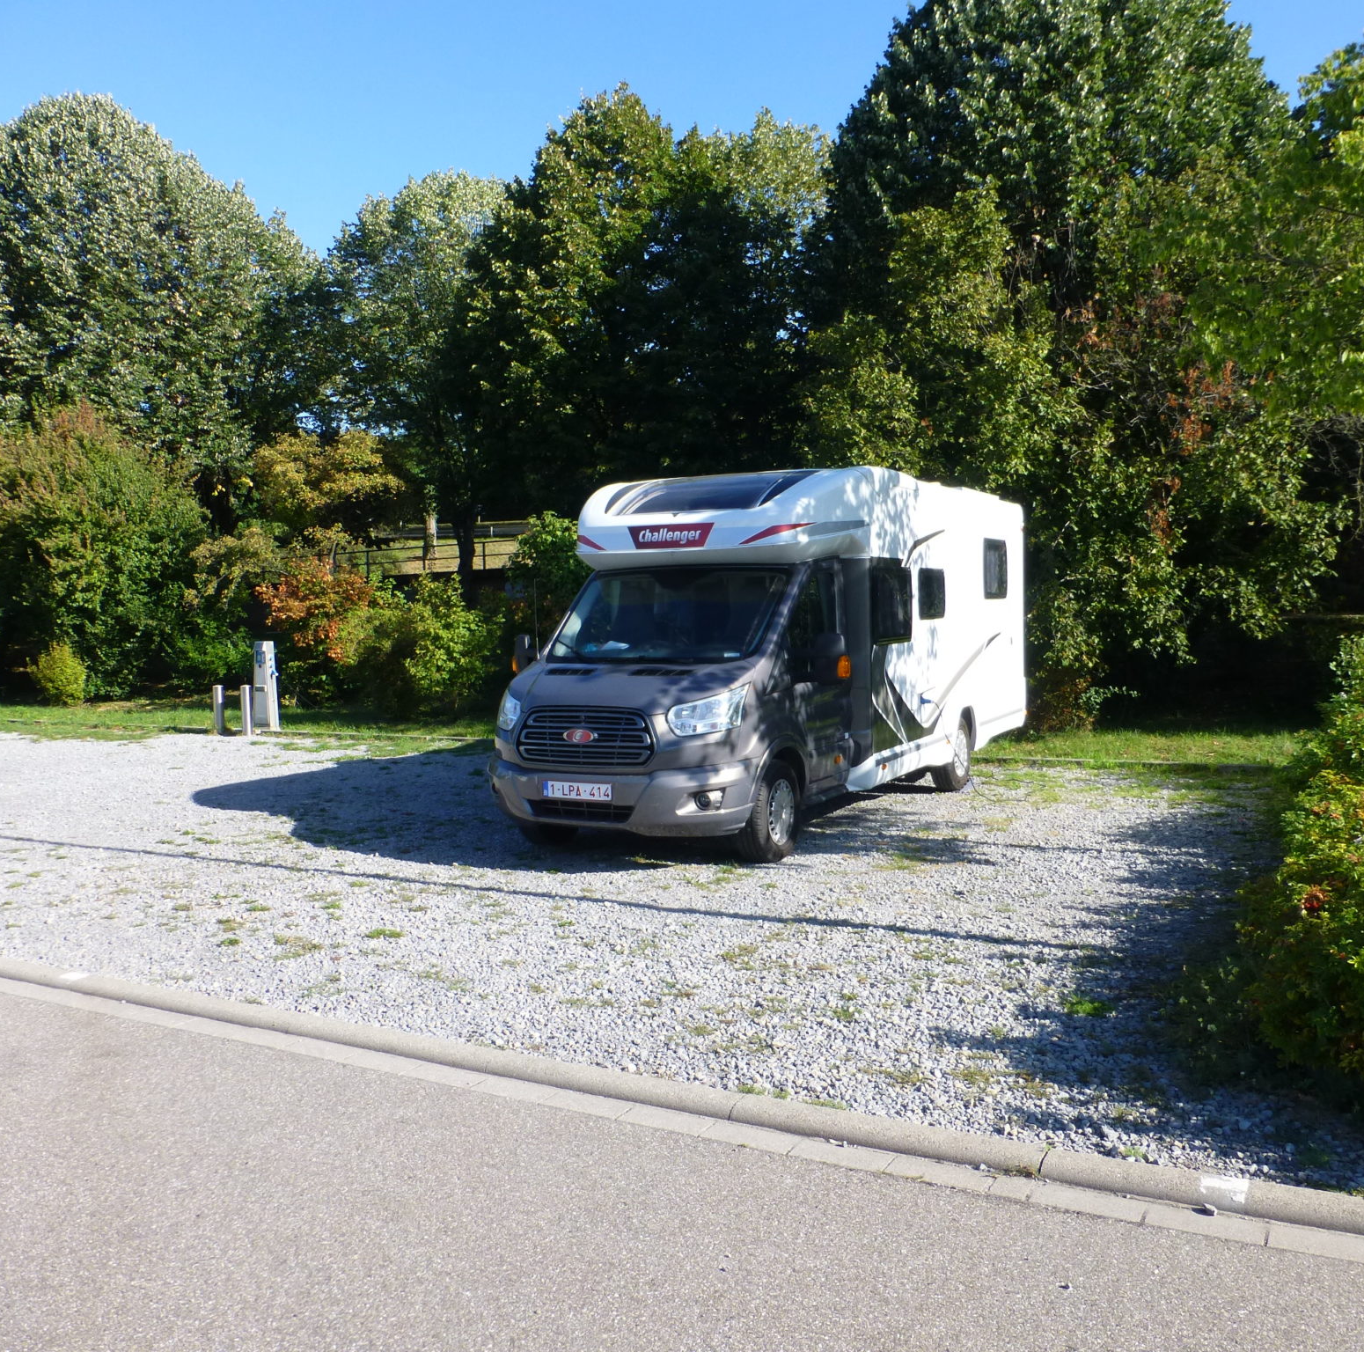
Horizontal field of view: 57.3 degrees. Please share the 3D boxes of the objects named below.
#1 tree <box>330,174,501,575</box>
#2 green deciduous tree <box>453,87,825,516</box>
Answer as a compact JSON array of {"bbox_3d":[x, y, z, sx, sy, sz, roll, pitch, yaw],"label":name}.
[{"bbox_3d":[-8.087,-7.909,37.599,6.600,13.800,6.400,-2,3,-12],"label":"tree"},{"bbox_3d":[-1.308,-7.115,30.630,8.800,13.600,8.000,-1,3,-2],"label":"green deciduous tree"}]

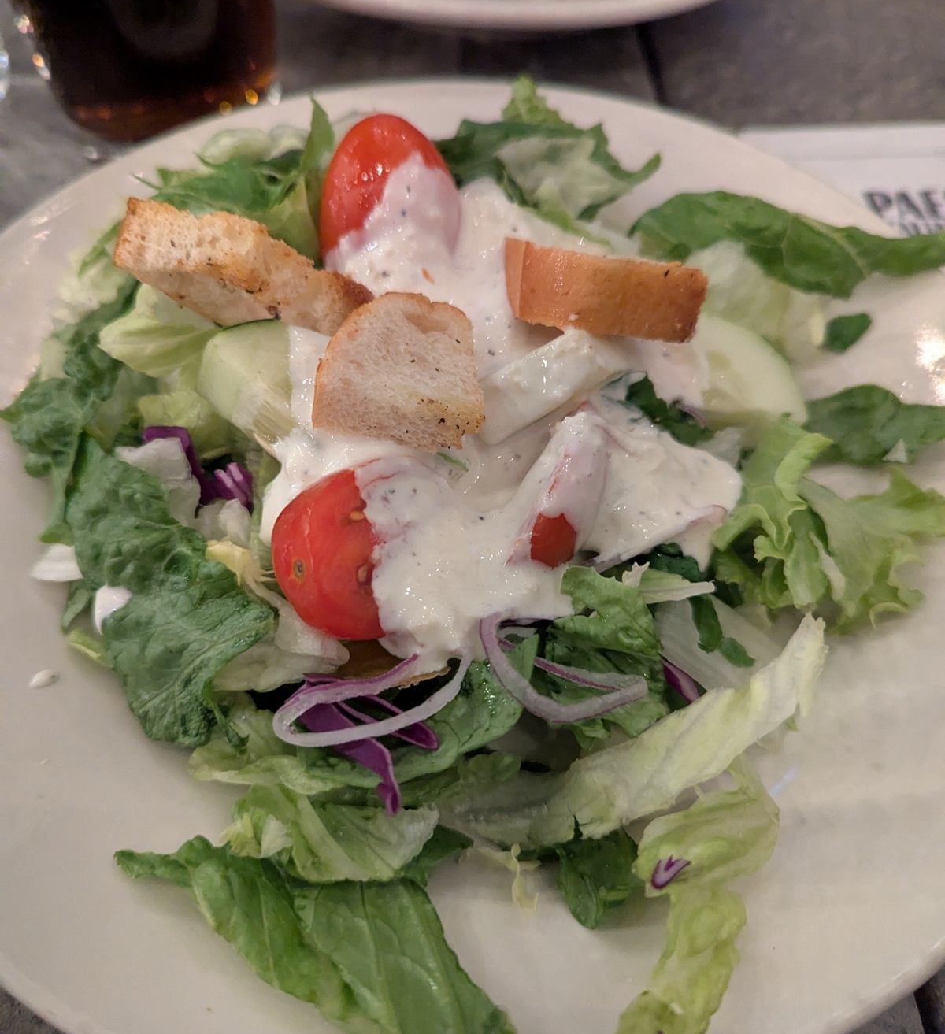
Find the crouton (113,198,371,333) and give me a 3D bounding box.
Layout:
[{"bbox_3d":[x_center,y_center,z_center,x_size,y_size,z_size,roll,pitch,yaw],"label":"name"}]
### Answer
[{"bbox_3d":[-0.043,-0.047,0.164,0.046,0.014,0.016,19,59,11],"label":"crouton"}]

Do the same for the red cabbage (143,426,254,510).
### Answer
[{"bbox_3d":[-0.049,-0.009,0.157,0.021,0.010,0.013,29,61,16],"label":"red cabbage"}]

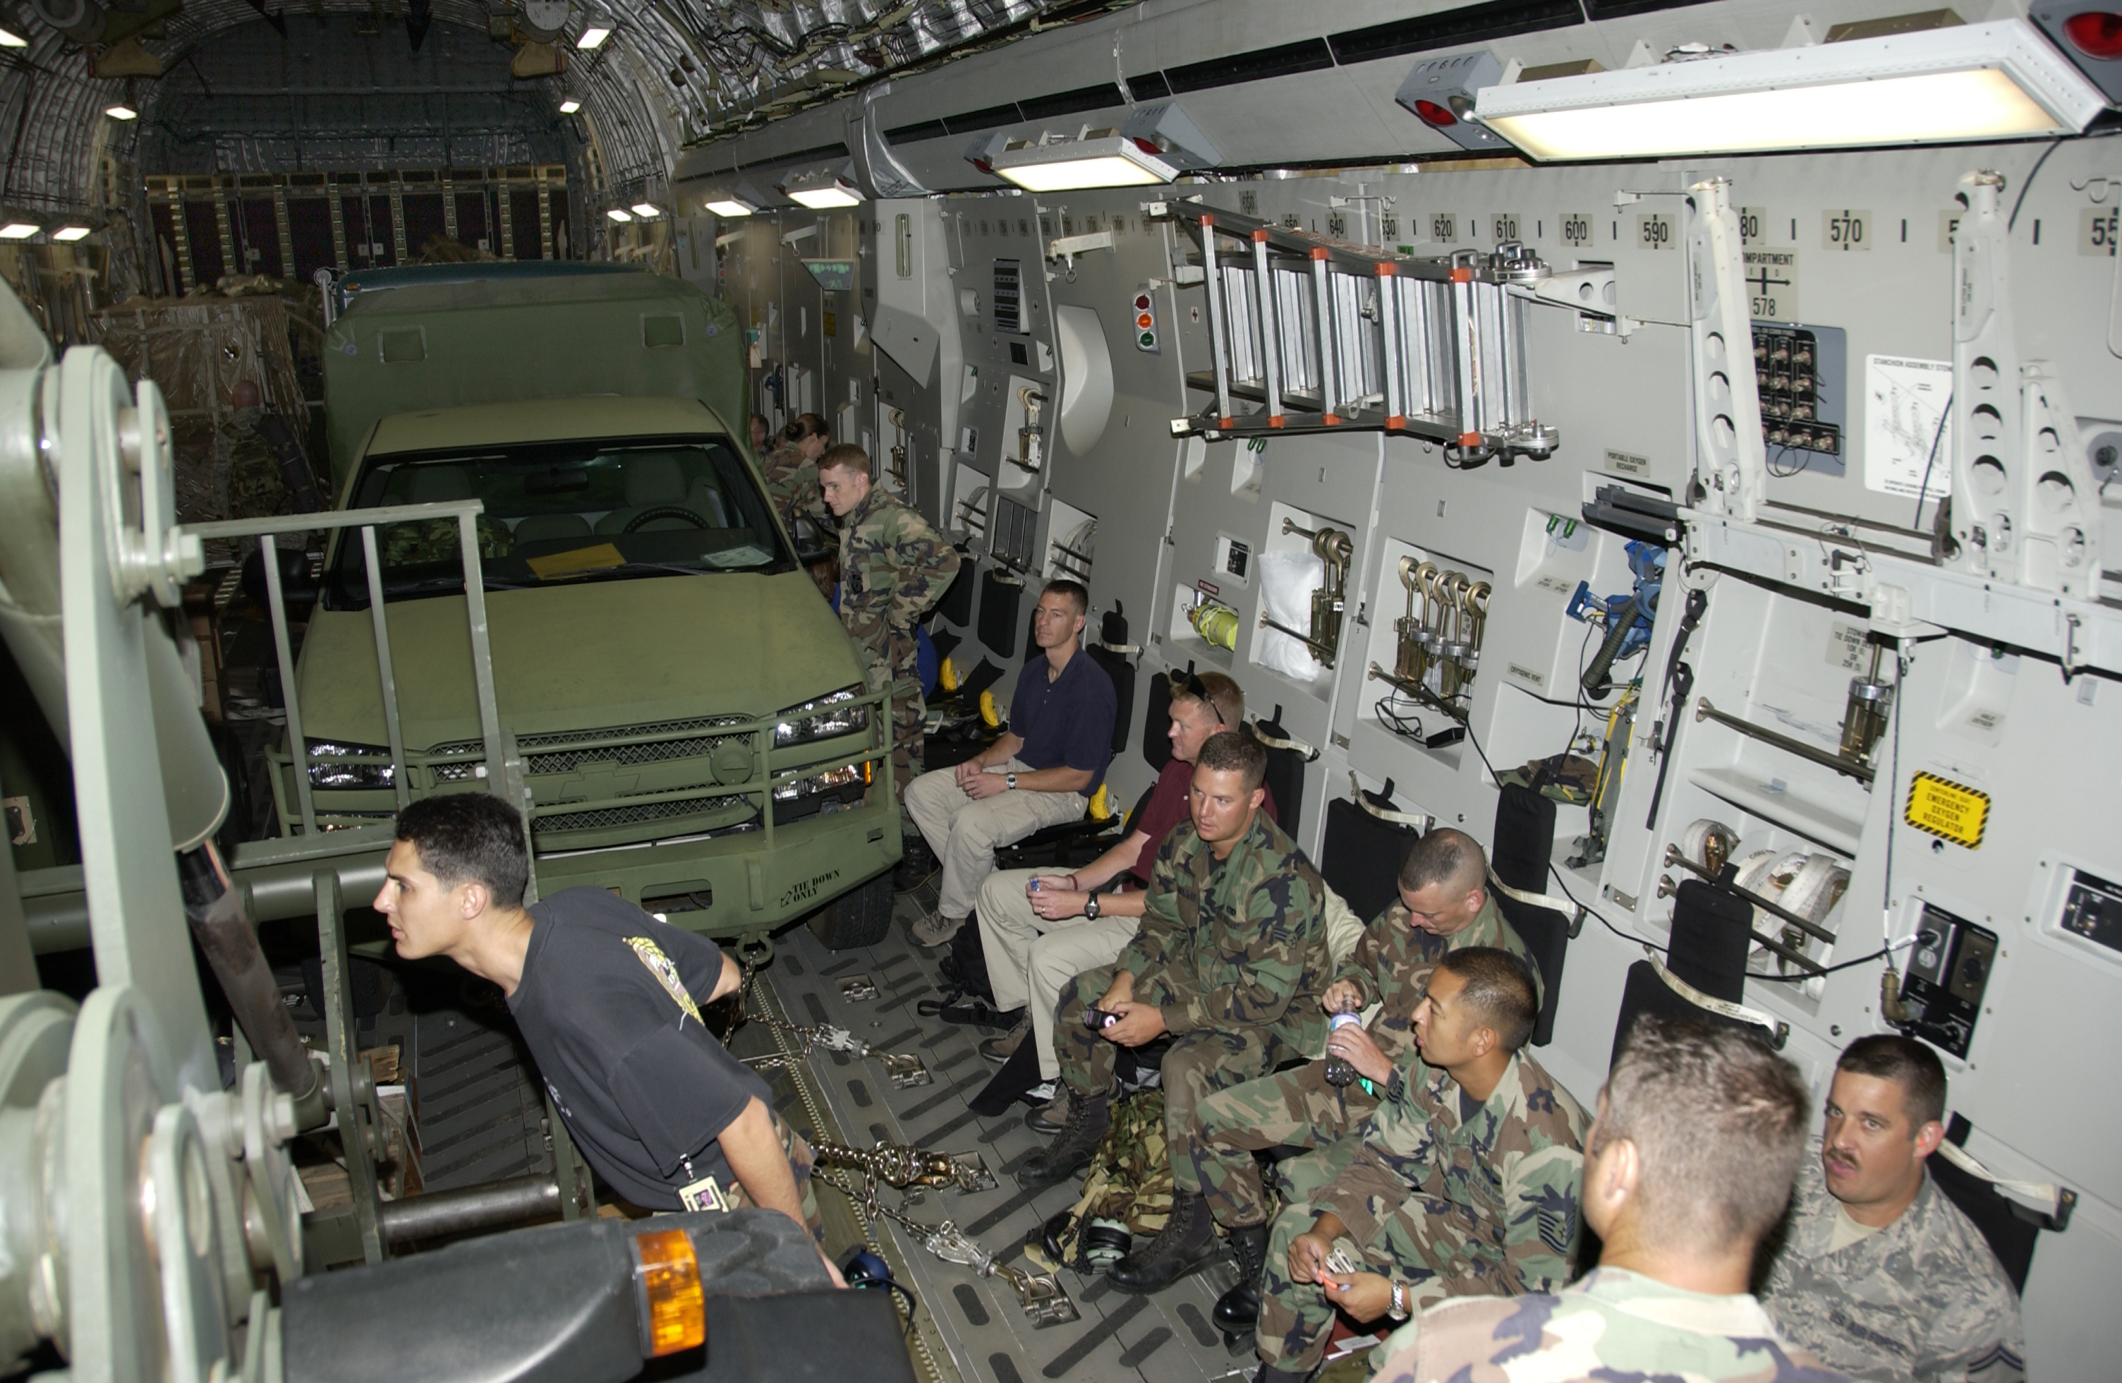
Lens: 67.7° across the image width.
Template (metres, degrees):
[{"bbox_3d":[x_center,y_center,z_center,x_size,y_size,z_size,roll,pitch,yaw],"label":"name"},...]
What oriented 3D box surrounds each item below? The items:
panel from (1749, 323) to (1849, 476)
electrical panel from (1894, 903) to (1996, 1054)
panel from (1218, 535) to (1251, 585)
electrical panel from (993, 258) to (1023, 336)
[{"bbox_3d":[1.467,-0.587,3.173,0.050,0.300,0.270,-17,21,-18],"label":"panel"},{"bbox_3d":[1.635,0.532,2.909,0.050,0.245,0.155,0,15,-23],"label":"electrical panel"},{"bbox_3d":[0.609,-0.456,5.433,0.060,0.150,0.240,1,15,-23],"label":"panel"},{"bbox_3d":[-0.214,-1.770,7.078,0.060,0.310,0.320,-7,18,-21],"label":"electrical panel"}]

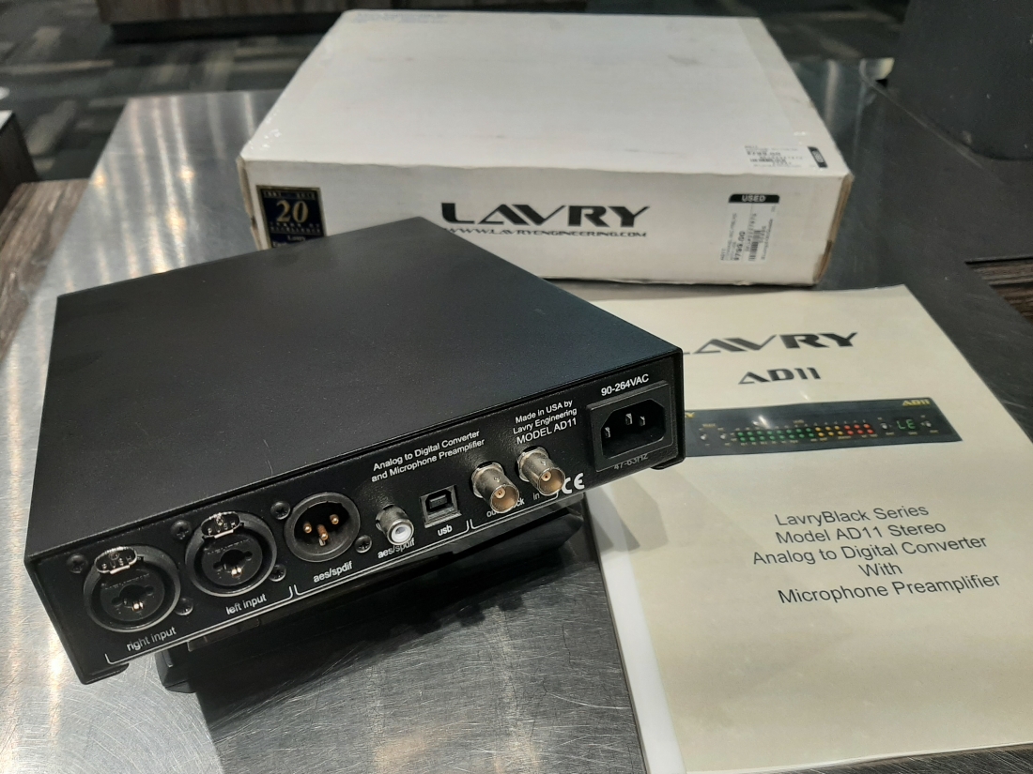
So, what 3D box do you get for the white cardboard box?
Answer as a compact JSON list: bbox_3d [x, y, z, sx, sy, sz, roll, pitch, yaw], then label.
[{"bbox_3d":[0.021,-0.196,0.583,0.358,0.075,0.292,2,42,2],"label":"white cardboard box"}]

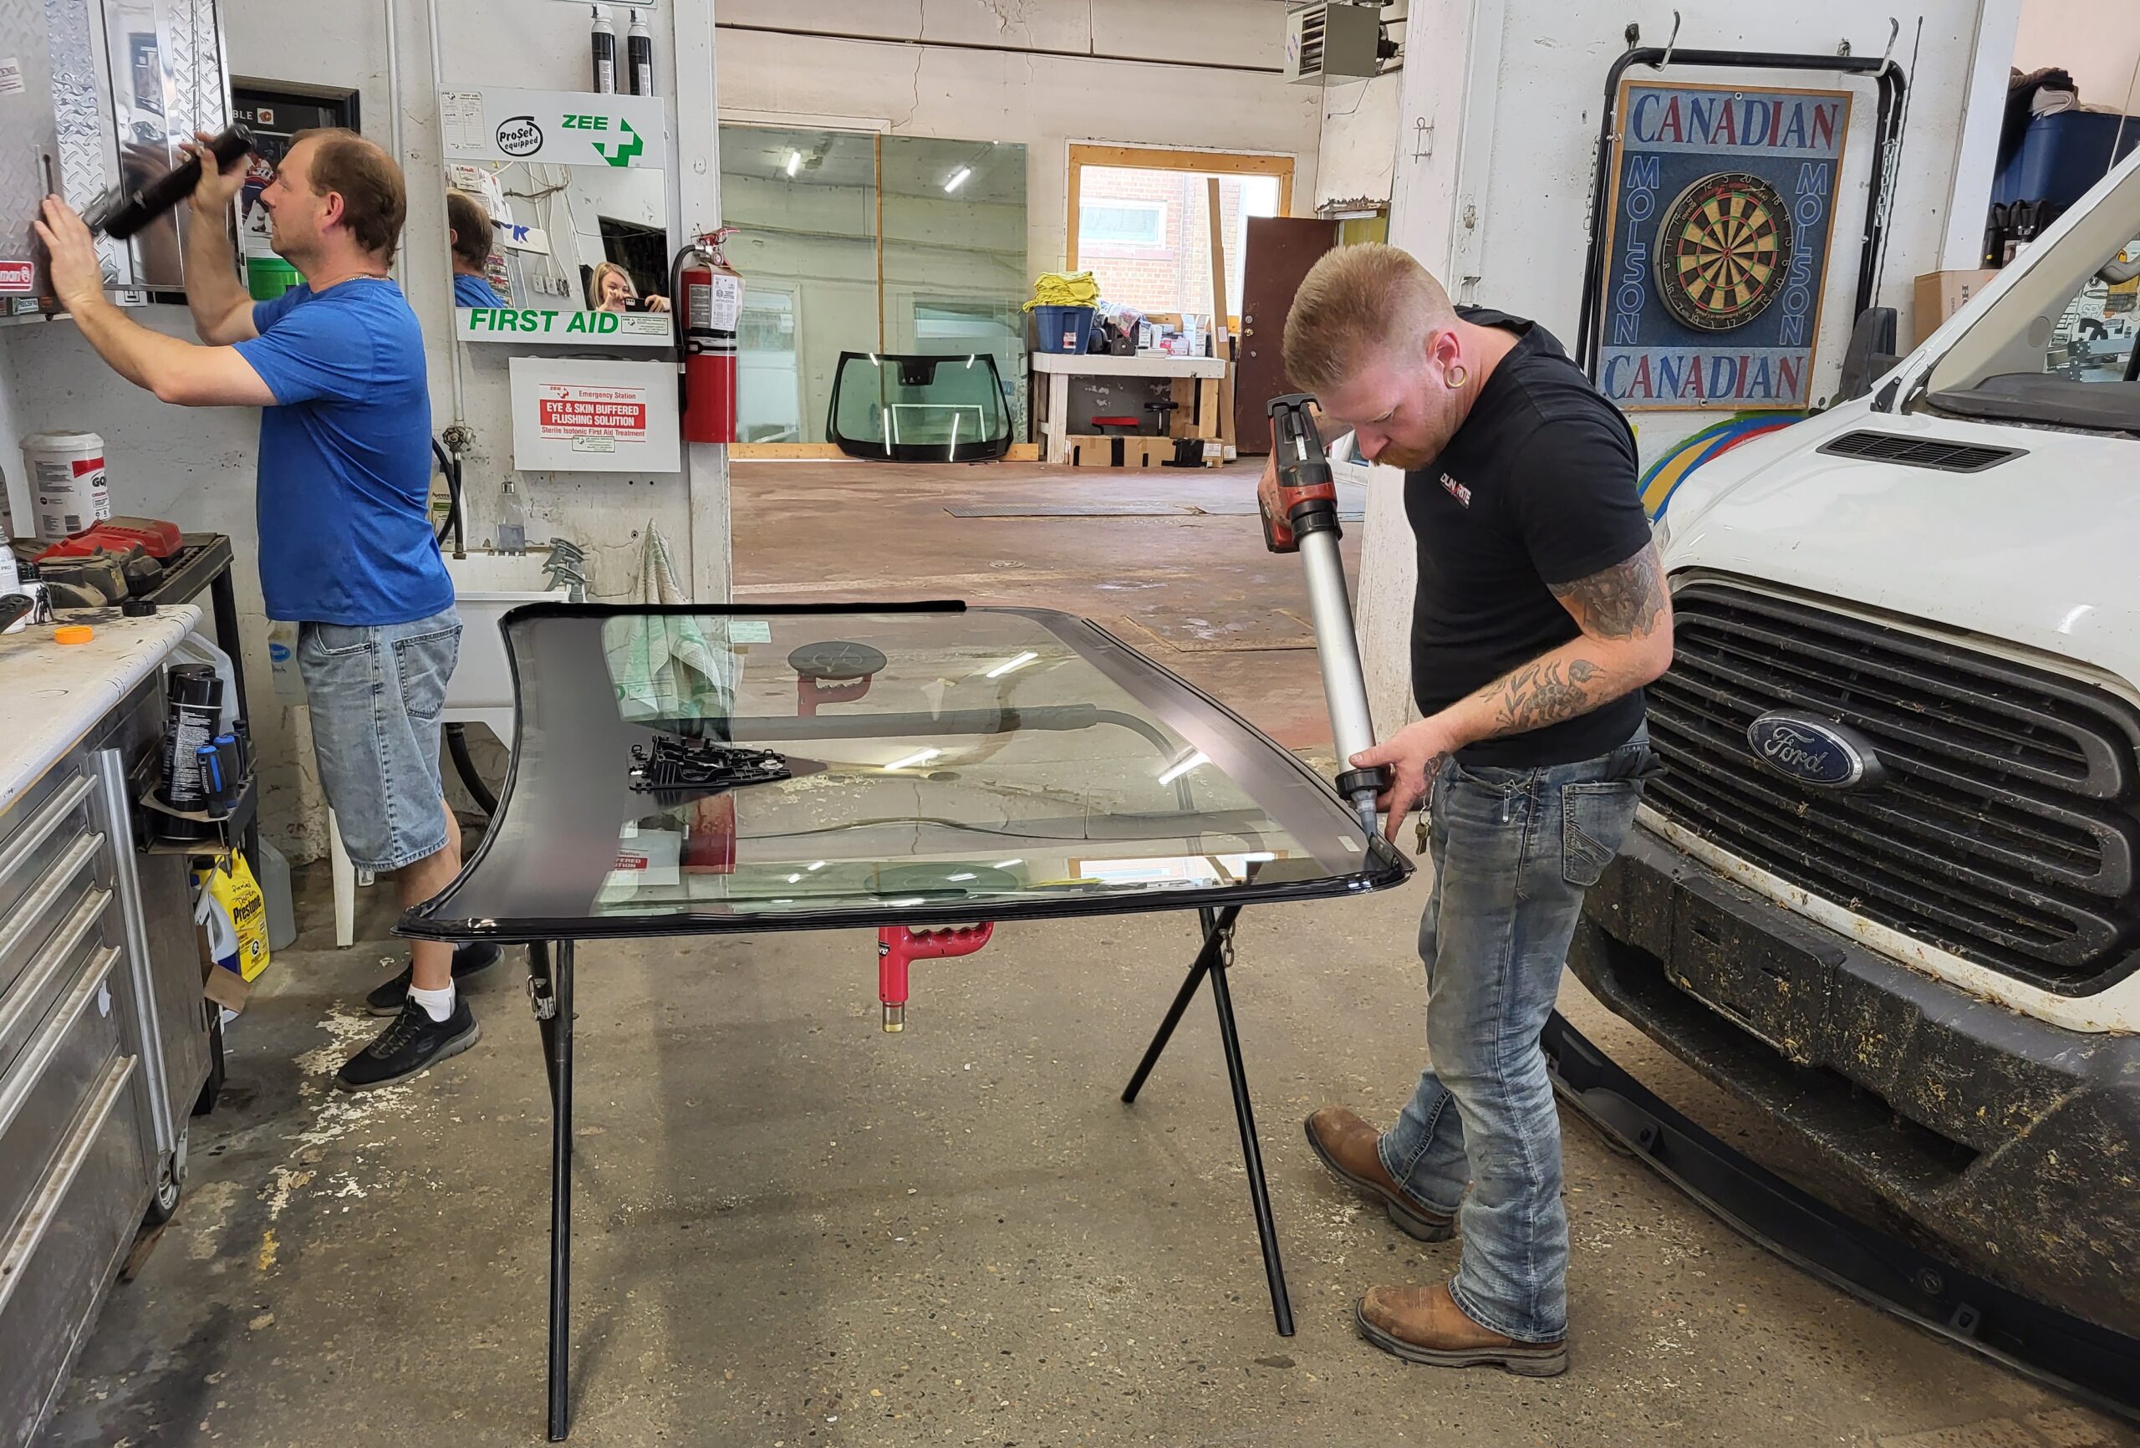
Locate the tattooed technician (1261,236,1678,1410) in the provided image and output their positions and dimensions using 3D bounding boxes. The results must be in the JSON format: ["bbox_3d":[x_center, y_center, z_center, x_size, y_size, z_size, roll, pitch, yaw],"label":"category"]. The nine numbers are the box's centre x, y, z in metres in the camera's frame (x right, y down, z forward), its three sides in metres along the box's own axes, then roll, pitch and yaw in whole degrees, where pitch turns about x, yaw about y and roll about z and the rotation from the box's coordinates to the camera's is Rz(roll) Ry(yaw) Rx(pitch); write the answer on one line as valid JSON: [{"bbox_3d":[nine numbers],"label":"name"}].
[{"bbox_3d":[0.566,0.139,2.355,0.620,1.590,0.680,1,14,-3],"label":"tattooed technician"}]

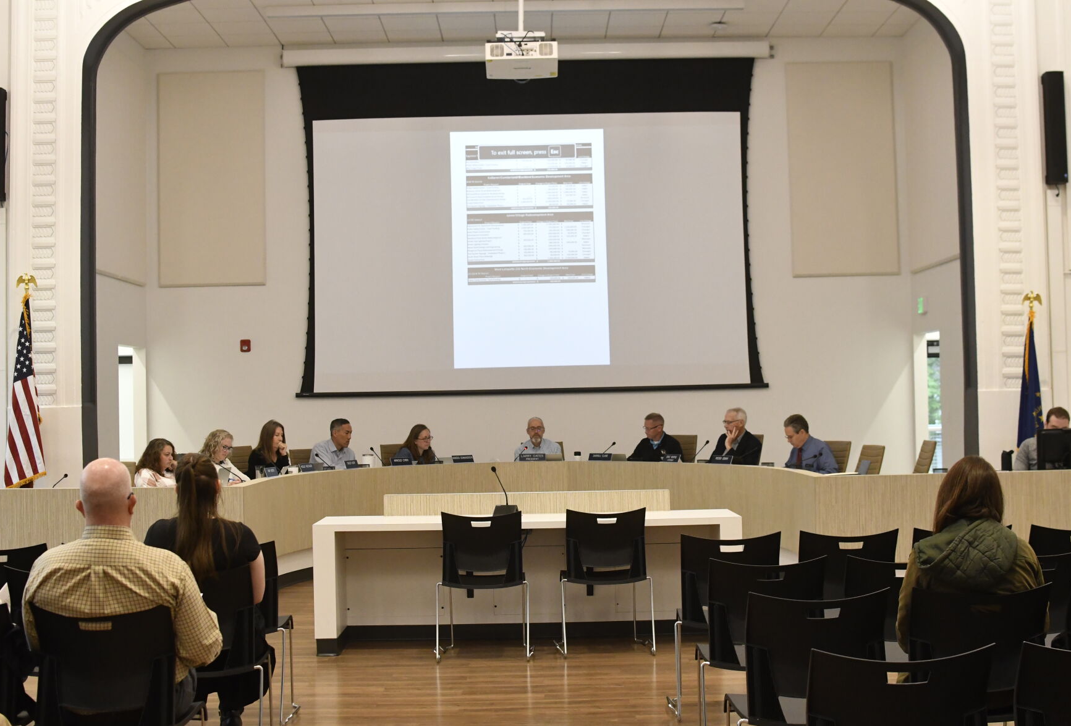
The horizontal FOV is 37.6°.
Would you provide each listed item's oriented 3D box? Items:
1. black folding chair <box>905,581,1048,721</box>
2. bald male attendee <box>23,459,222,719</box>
[{"bbox_3d":[1.440,1.143,5.197,0.520,0.845,0.560,-1,-2,1],"label":"black folding chair"},{"bbox_3d":[-1.291,0.958,5.277,0.620,1.289,0.830,-1,-2,8],"label":"bald male attendee"}]

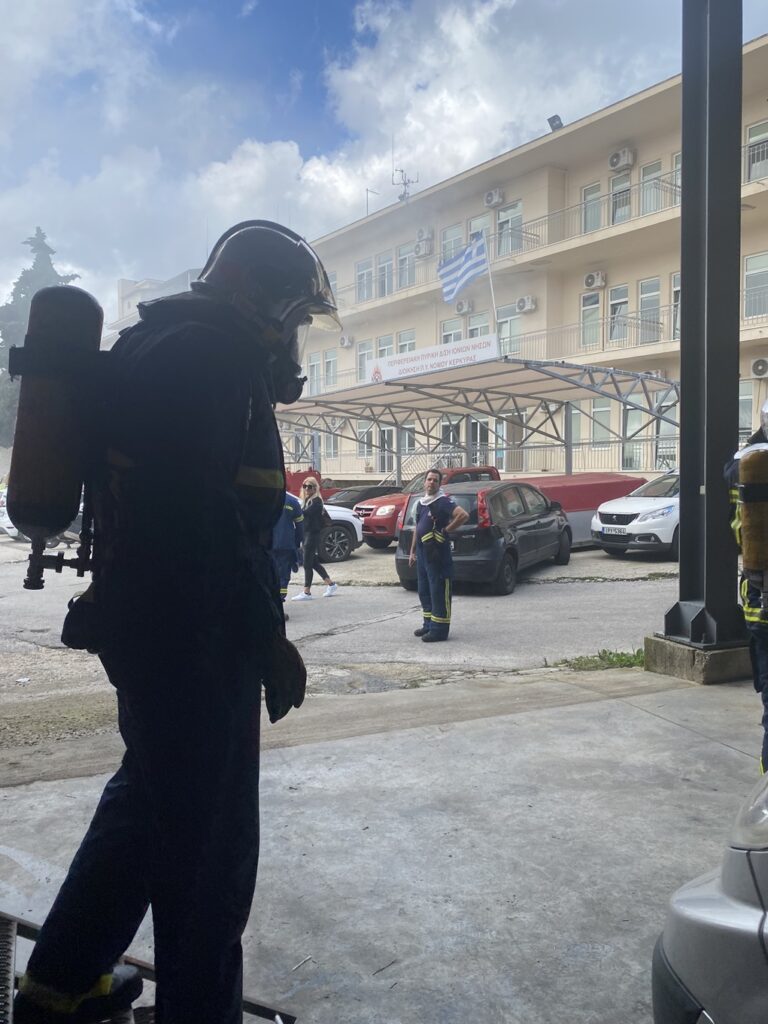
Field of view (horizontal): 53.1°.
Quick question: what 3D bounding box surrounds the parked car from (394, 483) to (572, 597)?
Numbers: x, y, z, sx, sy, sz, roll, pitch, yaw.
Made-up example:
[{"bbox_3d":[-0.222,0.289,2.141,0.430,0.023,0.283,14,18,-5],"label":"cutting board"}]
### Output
[{"bbox_3d":[1.768,0.258,12.547,1.700,1.550,4.080,1,6,31],"label":"parked car"}]

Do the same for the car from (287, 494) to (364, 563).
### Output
[{"bbox_3d":[-2.478,0.208,14.418,4.350,1.600,1.820,-4,4,-30],"label":"car"}]

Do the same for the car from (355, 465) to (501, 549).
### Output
[{"bbox_3d":[1.676,-0.117,17.609,5.050,1.750,1.800,-5,5,-31],"label":"car"}]

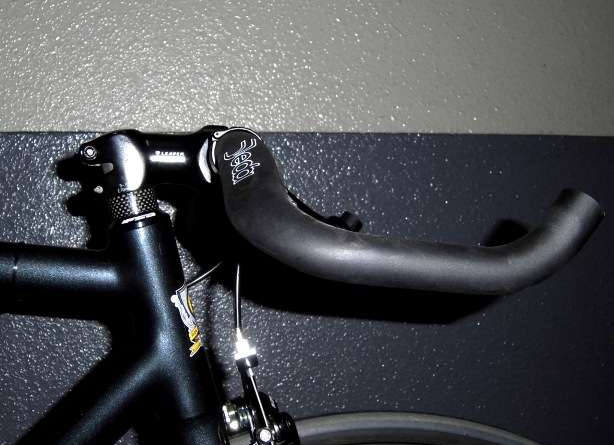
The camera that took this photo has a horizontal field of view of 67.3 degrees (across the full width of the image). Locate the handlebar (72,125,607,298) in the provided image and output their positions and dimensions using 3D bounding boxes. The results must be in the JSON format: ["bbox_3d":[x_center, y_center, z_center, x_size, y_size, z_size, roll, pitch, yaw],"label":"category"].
[{"bbox_3d":[-0.024,-0.018,0.362,0.293,0.112,0.360,0,0,-13],"label":"handlebar"}]

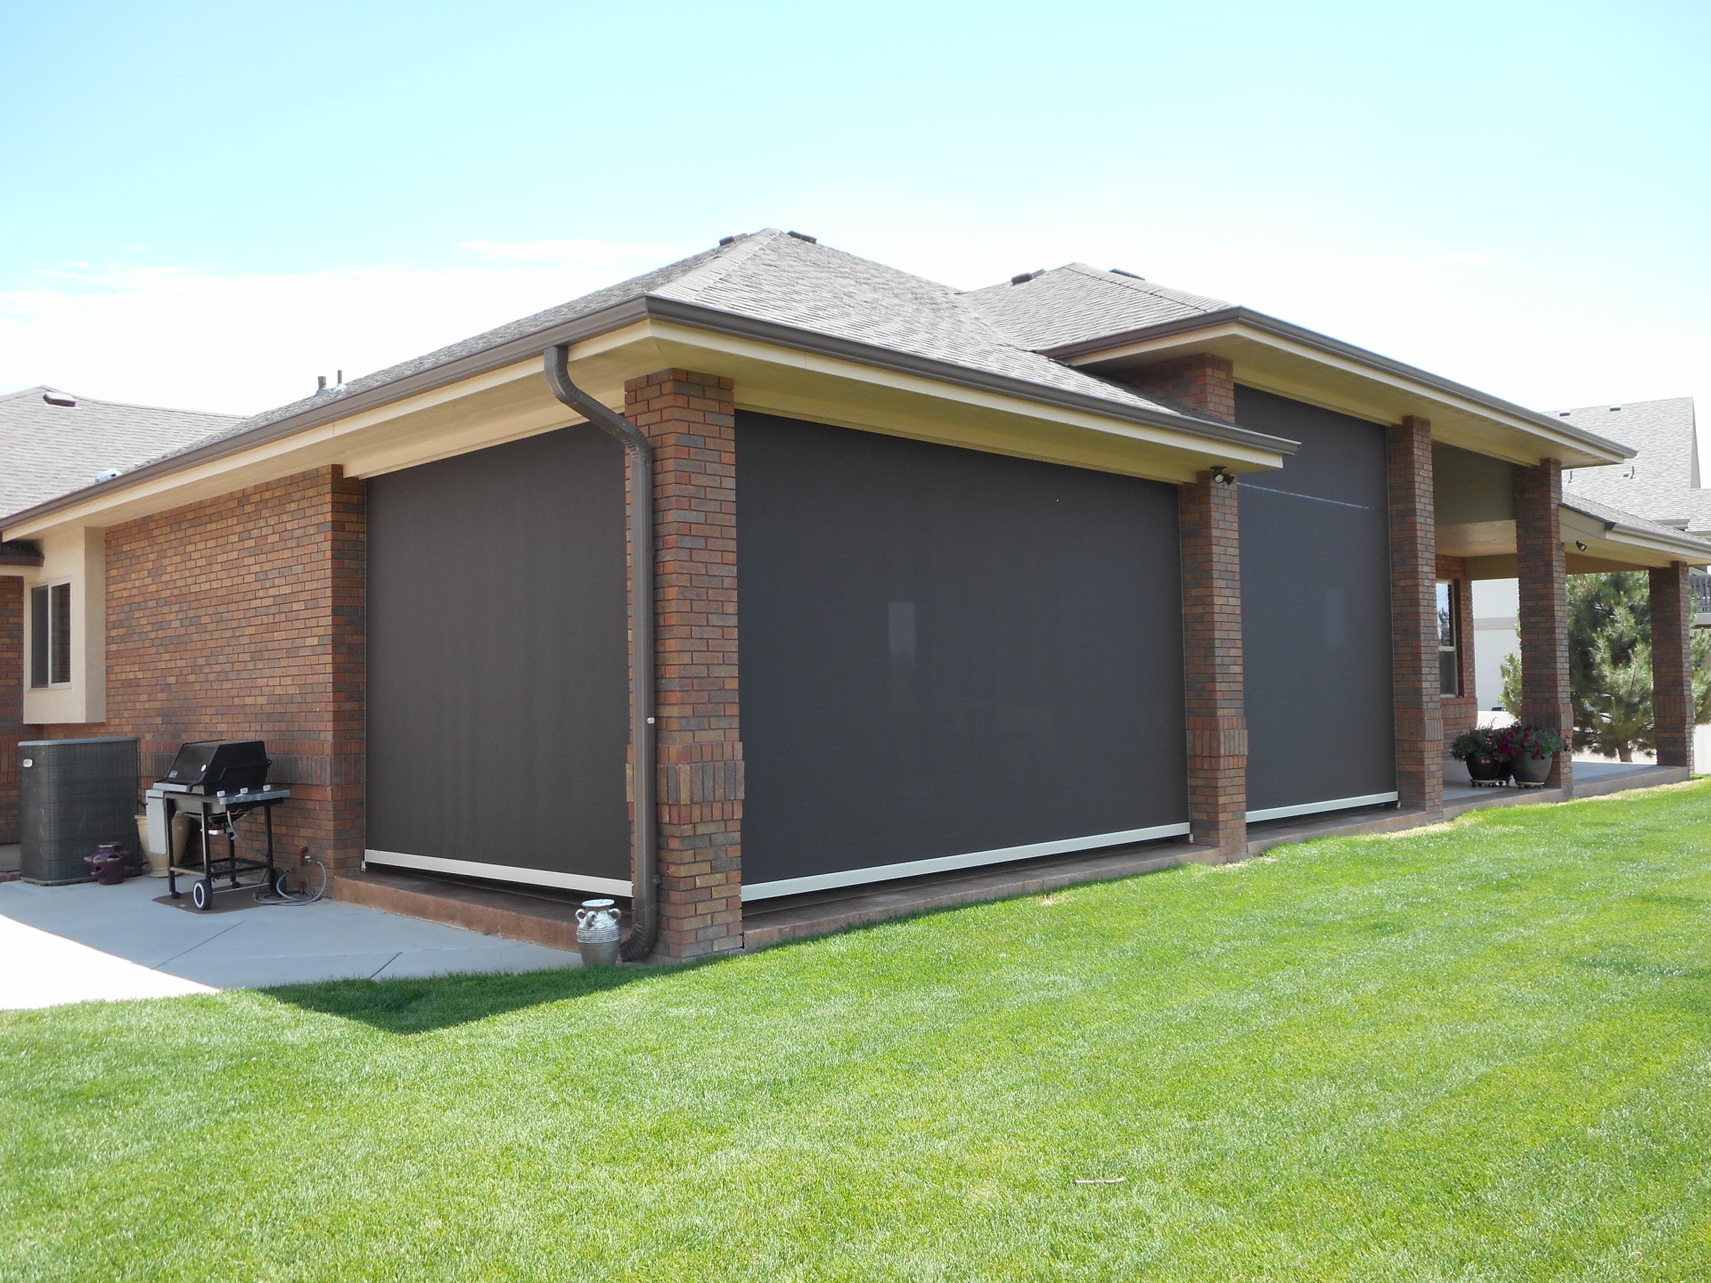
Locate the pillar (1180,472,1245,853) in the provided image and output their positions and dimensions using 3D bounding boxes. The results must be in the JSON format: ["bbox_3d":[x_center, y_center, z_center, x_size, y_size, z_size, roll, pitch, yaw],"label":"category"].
[{"bbox_3d":[2.825,0.178,11.540,0.430,3.000,0.430,-3,-3,44],"label":"pillar"}]

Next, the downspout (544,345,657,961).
[{"bbox_3d":[-1.304,0.086,7.379,0.105,3.130,0.590,-3,-3,44],"label":"downspout"}]

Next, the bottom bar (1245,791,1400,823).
[{"bbox_3d":[4.146,1.495,12.931,0.045,0.090,3.450,-3,-3,44],"label":"bottom bar"}]

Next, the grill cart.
[{"bbox_3d":[-4.573,1.288,10.260,1.220,1.140,0.660,-3,-3,44],"label":"grill cart"}]

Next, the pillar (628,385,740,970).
[{"bbox_3d":[-0.922,0.112,7.704,0.440,3.050,0.440,-3,-3,44],"label":"pillar"}]

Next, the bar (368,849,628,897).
[{"bbox_3d":[-2.245,1.459,9.052,3.450,0.090,0.045,-3,-3,44],"label":"bar"}]

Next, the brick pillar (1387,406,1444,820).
[{"bbox_3d":[5.529,-0.257,14.338,0.430,3.900,0.430,-3,-3,44],"label":"brick pillar"}]

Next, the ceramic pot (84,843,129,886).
[{"bbox_3d":[-5.824,1.722,11.184,0.360,0.330,0.360,-3,-3,44],"label":"ceramic pot"}]

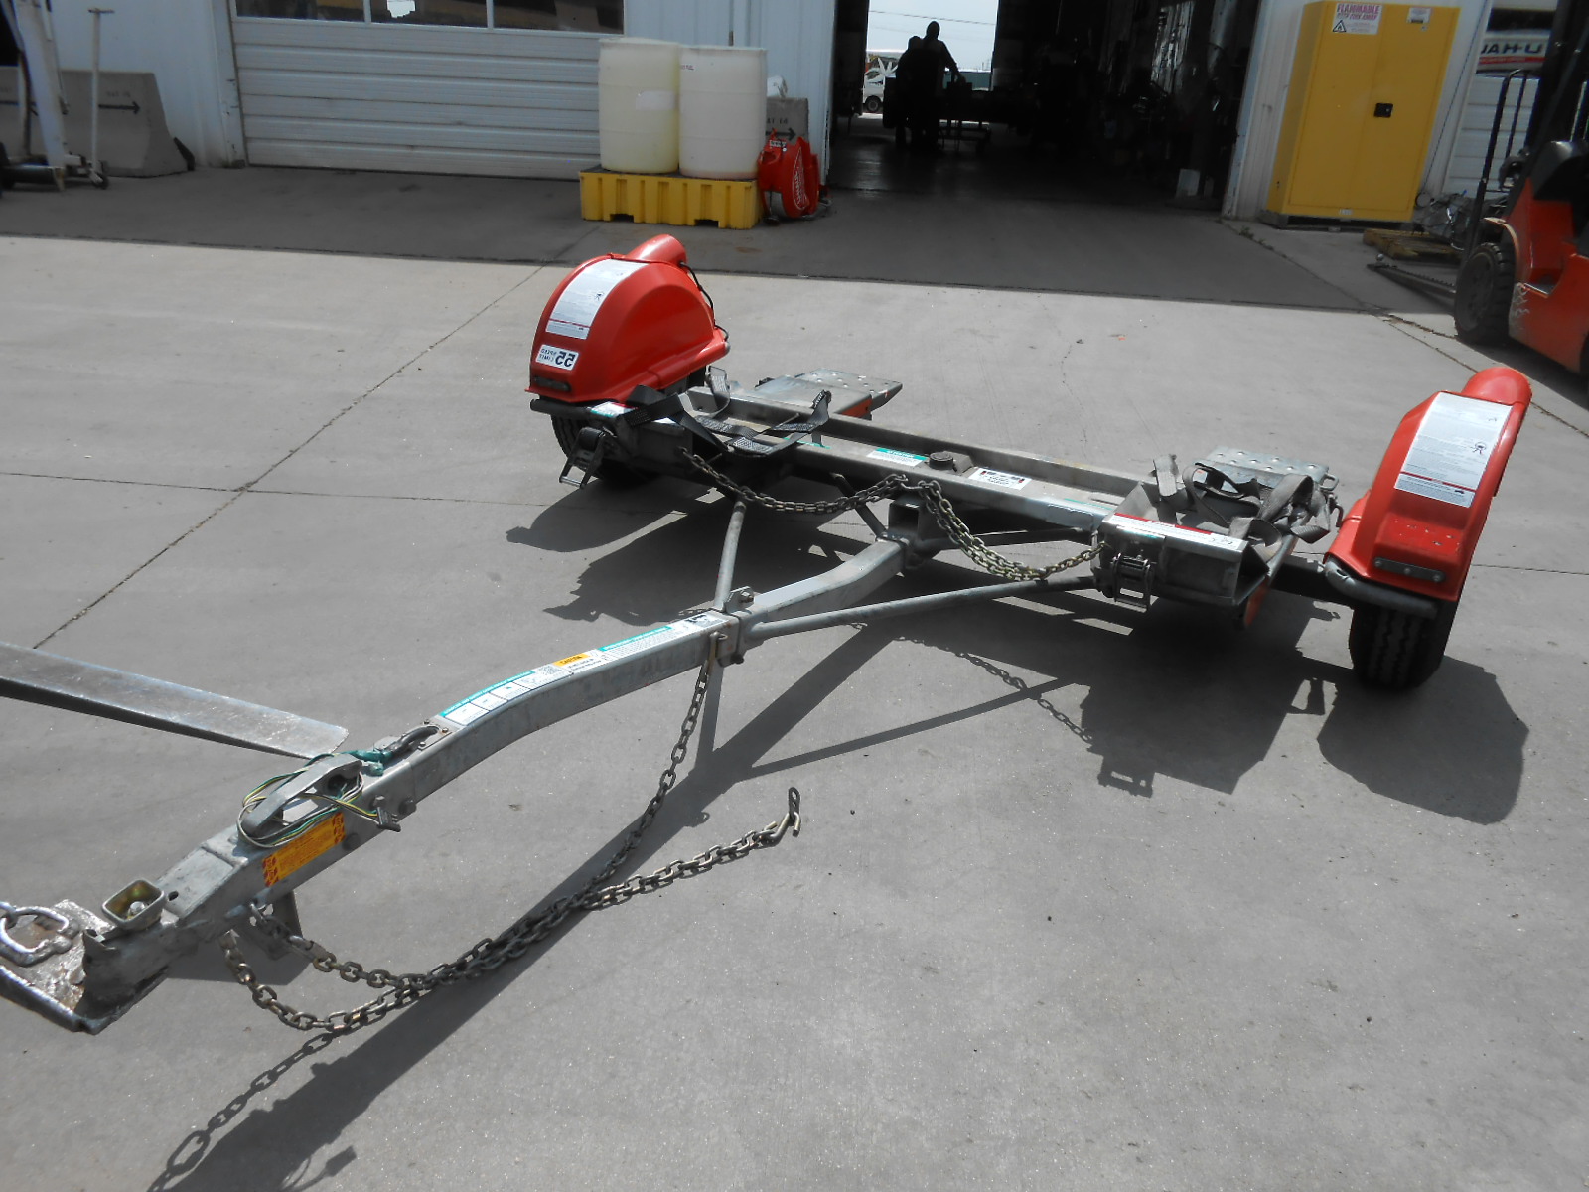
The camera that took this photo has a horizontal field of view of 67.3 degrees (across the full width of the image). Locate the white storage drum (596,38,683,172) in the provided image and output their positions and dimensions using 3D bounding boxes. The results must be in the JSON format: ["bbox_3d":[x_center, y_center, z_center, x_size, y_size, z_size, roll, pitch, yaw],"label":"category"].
[{"bbox_3d":[-1.115,-3.551,8.650,0.600,0.870,0.600,5,26,4],"label":"white storage drum"}]

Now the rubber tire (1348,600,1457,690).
[{"bbox_3d":[1.482,-0.085,2.788,0.200,0.620,0.620,16,29,26],"label":"rubber tire"}]

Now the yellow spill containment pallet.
[{"bbox_3d":[-0.870,-2.947,8.779,1.270,0.330,0.680,5,26,4],"label":"yellow spill containment pallet"}]

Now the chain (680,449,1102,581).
[{"bbox_3d":[0.207,-0.205,2.754,1.020,0.170,0.120,16,29,26],"label":"chain"}]

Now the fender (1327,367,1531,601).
[{"bbox_3d":[1.464,-0.319,2.708,0.270,0.380,0.700,16,29,26],"label":"fender"}]

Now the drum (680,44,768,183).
[{"bbox_3d":[-0.512,-3.481,8.557,0.600,0.870,0.600,5,26,4],"label":"drum"}]

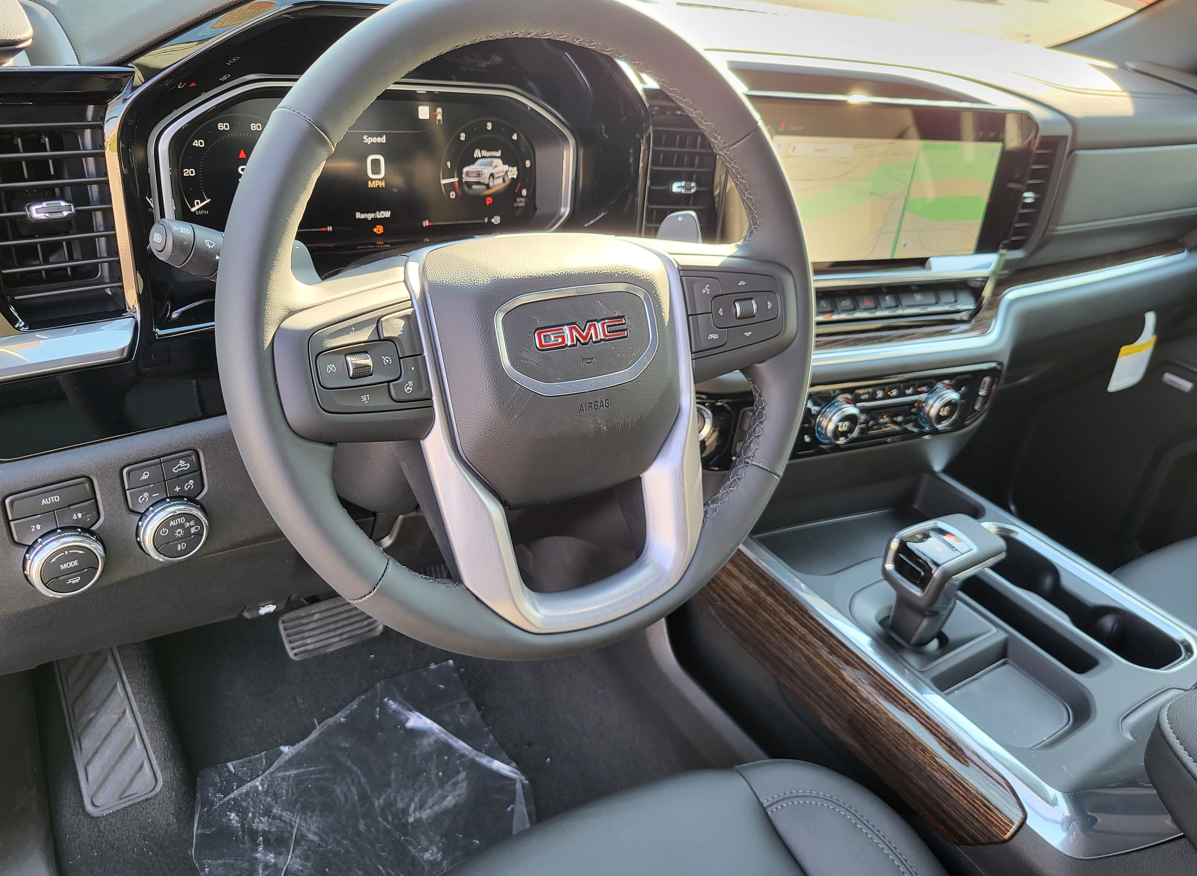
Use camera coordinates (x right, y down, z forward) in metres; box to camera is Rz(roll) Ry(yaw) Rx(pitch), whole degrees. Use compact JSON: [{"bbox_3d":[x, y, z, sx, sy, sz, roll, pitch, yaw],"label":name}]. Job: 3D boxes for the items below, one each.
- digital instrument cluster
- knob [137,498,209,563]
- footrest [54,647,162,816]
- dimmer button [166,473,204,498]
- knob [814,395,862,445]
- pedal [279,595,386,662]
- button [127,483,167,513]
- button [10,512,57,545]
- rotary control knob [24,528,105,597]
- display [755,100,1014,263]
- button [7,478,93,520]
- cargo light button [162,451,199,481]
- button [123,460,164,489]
[{"bbox_3d":[-0.168,-0.208,0.692,0.318,0.120,0.040,-11,25,-30],"label":"digital instrument cluster"},{"bbox_3d":[-0.283,0.063,0.603,0.046,0.046,0.018,-18,28,-40],"label":"knob"},{"bbox_3d":[-0.539,0.294,0.979,0.072,0.018,0.200,-12,75,-32],"label":"footrest"},{"bbox_3d":[-0.294,0.035,0.641,0.024,0.018,0.008,-17,22,-37],"label":"dimmer button"},{"bbox_3d":[0.218,-0.013,0.815,0.044,0.044,0.021,-9,31,-28],"label":"knob"},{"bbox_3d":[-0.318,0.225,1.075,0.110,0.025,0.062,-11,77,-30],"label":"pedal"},{"bbox_3d":[-0.313,0.041,0.626,0.025,0.019,0.008,-17,22,-37],"label":"button"},{"bbox_3d":[-0.366,0.059,0.584,0.025,0.019,0.008,-17,22,-37],"label":"button"},{"bbox_3d":[-0.348,0.084,0.591,0.049,0.049,0.017,-17,22,-37],"label":"rotary control knob"},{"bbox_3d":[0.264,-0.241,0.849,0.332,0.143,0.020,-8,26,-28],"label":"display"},{"bbox_3d":[-0.338,0.037,0.554,0.047,0.015,0.008,-18,28,-40],"label":"button"},{"bbox_3d":[-0.296,0.018,0.635,0.025,0.017,0.008,-17,22,-37],"label":"cargo light button"},{"bbox_3d":[-0.298,0.023,0.588,0.025,0.016,0.008,-18,28,-40],"label":"button"}]

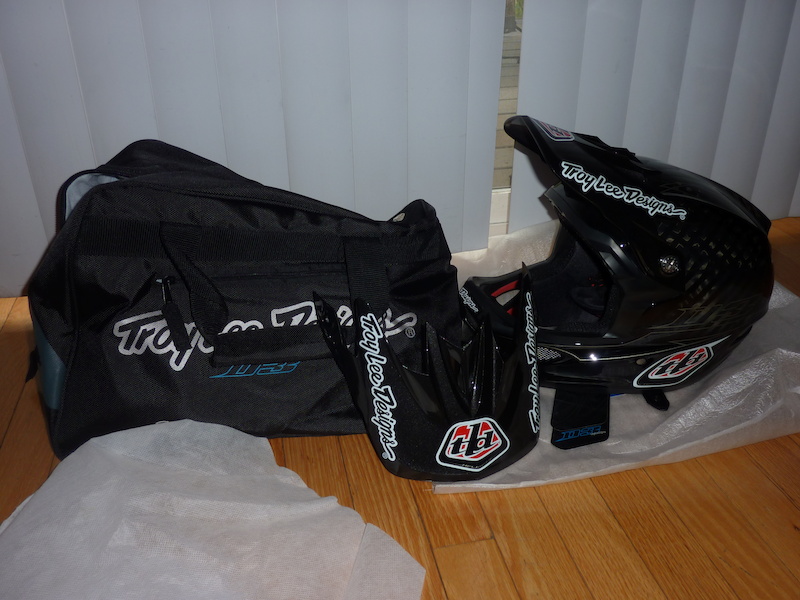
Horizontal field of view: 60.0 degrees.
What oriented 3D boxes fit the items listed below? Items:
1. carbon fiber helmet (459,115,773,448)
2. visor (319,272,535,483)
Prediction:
[{"bbox_3d":[0.264,-0.068,0.819,0.380,0.287,0.250,-4,27,-7],"label":"carbon fiber helmet"},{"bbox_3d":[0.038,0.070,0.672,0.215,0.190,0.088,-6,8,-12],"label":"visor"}]

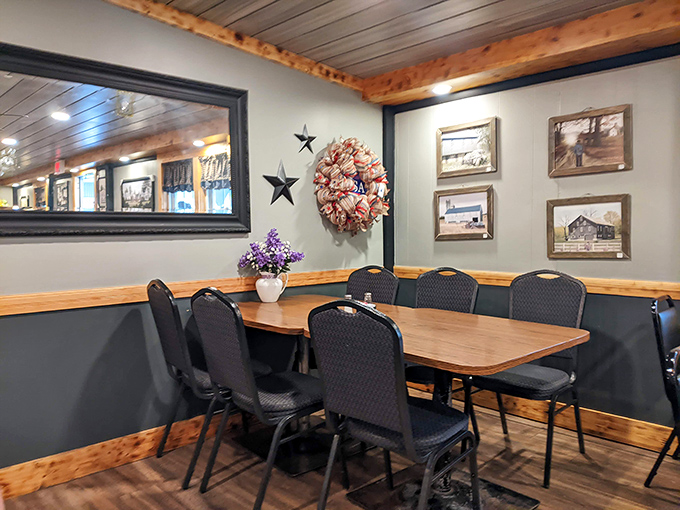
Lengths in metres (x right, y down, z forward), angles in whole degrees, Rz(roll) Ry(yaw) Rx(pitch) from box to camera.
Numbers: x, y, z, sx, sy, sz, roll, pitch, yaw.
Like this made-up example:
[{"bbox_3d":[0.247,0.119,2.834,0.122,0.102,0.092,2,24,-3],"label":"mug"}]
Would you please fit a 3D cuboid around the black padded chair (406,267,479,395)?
[{"bbox_3d":[0.449,0.570,2.988,0.560,0.968,0.450,-3,3,-43],"label":"black padded chair"}]

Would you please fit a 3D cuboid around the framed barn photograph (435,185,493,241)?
[{"bbox_3d":[0.843,-0.278,3.629,0.025,0.349,0.460,-3,3,-43],"label":"framed barn photograph"}]

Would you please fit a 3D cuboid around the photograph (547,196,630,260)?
[{"bbox_3d":[1.410,-0.150,3.024,0.025,0.349,0.457,-3,3,-43],"label":"photograph"}]

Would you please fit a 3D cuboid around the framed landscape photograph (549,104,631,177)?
[{"bbox_3d":[1.409,-0.632,2.999,0.025,0.349,0.457,-3,3,-43],"label":"framed landscape photograph"}]

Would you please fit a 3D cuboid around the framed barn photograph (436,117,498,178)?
[{"bbox_3d":[0.855,-0.708,3.593,0.025,0.347,0.460,-3,3,-43],"label":"framed barn photograph"}]

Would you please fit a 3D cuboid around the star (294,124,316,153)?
[{"bbox_3d":[-0.227,-0.775,3.540,0.193,0.188,0.030,-3,3,-43],"label":"star"}]

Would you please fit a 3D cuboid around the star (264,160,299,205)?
[{"bbox_3d":[-0.371,-0.465,3.408,0.293,0.283,0.040,-3,3,-43],"label":"star"}]

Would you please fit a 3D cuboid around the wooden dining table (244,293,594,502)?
[{"bbox_3d":[0.130,0.692,2.634,0.910,0.762,1.890,-3,3,-43],"label":"wooden dining table"}]

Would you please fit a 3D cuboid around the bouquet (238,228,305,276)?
[{"bbox_3d":[-0.405,-0.015,3.149,0.380,0.285,0.320,-3,3,-43],"label":"bouquet"}]

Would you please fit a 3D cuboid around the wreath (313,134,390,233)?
[{"bbox_3d":[0.087,-0.480,3.728,0.670,0.680,0.200,-3,3,-43],"label":"wreath"}]

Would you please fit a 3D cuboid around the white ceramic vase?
[{"bbox_3d":[-0.410,0.199,3.225,0.190,0.185,0.165,-1,3,0],"label":"white ceramic vase"}]

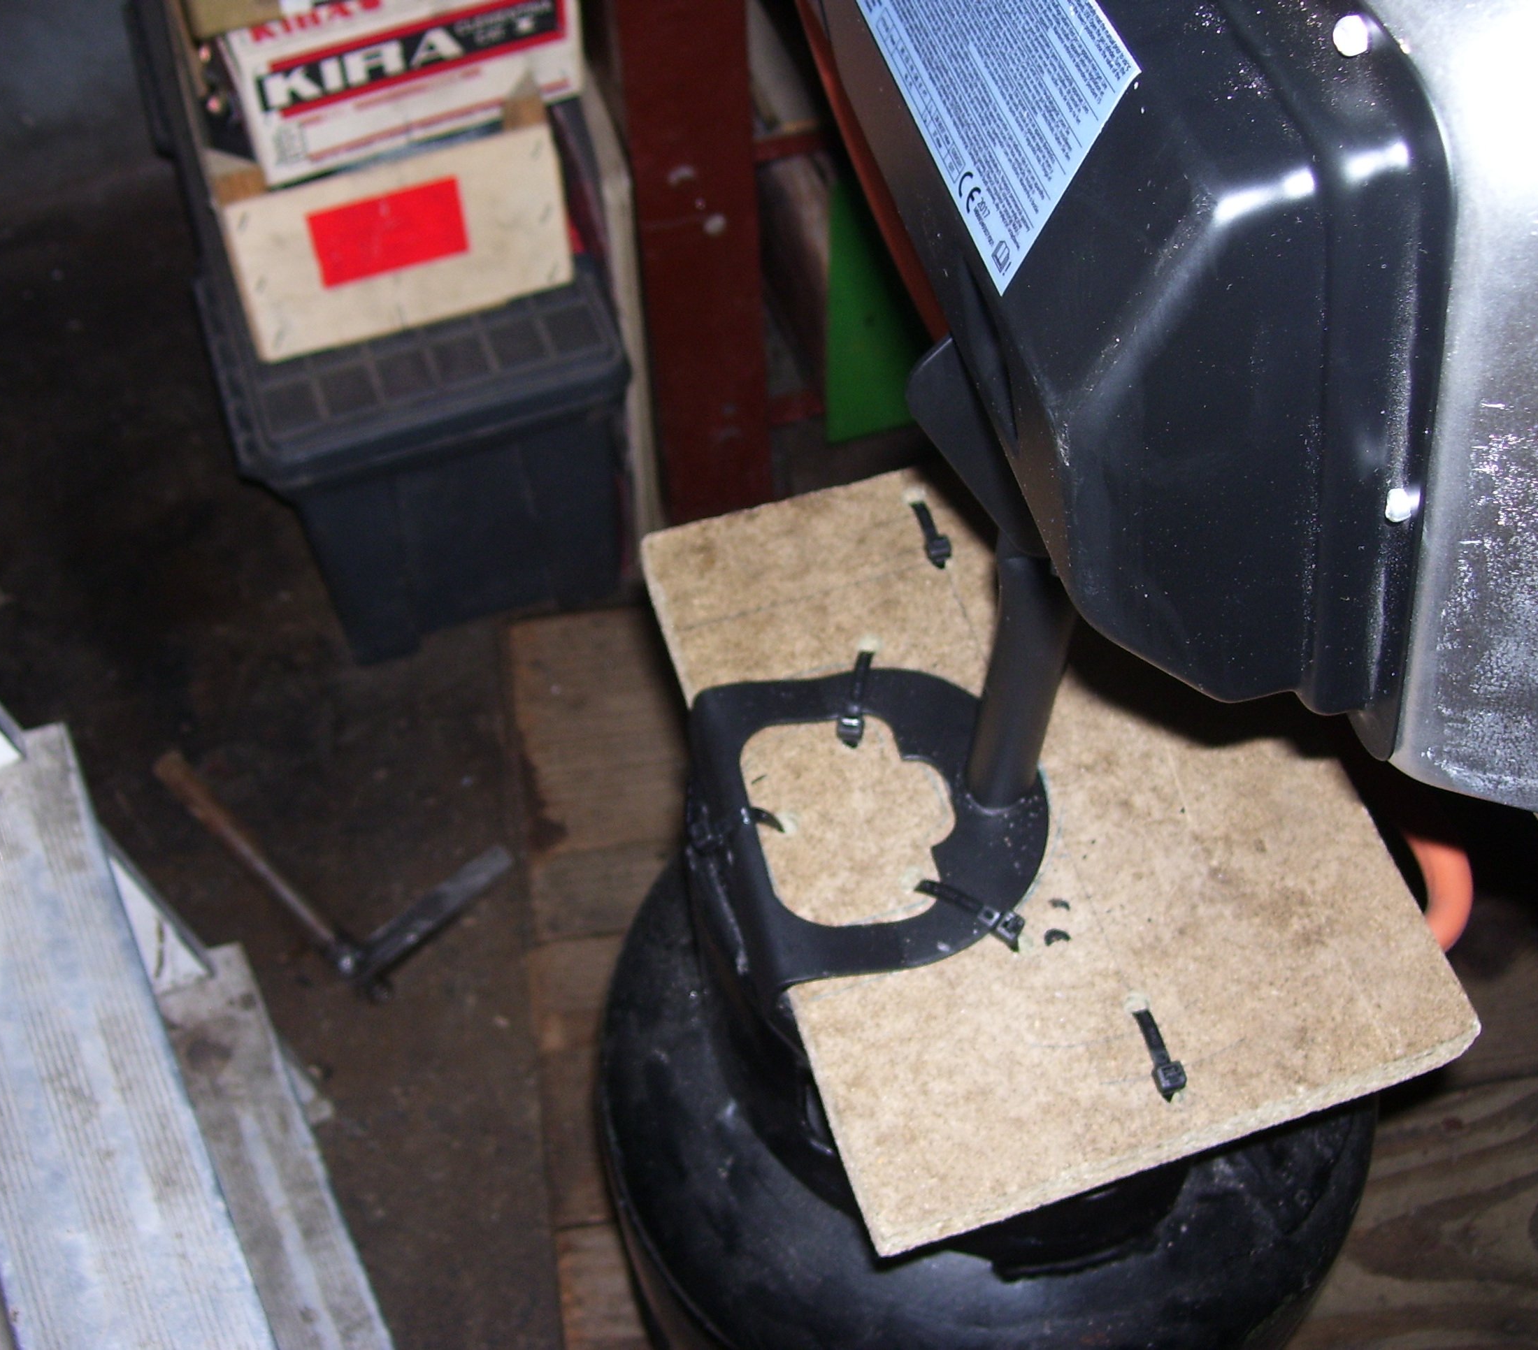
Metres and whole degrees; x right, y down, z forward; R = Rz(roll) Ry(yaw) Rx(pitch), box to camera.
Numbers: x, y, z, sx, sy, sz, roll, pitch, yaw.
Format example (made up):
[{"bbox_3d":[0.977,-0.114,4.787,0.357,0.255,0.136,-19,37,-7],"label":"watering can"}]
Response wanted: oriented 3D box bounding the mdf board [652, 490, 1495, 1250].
[{"bbox_3d":[0.084,0.035,0.635,0.191,0.023,0.258,-16,58,-8],"label":"mdf board"}]

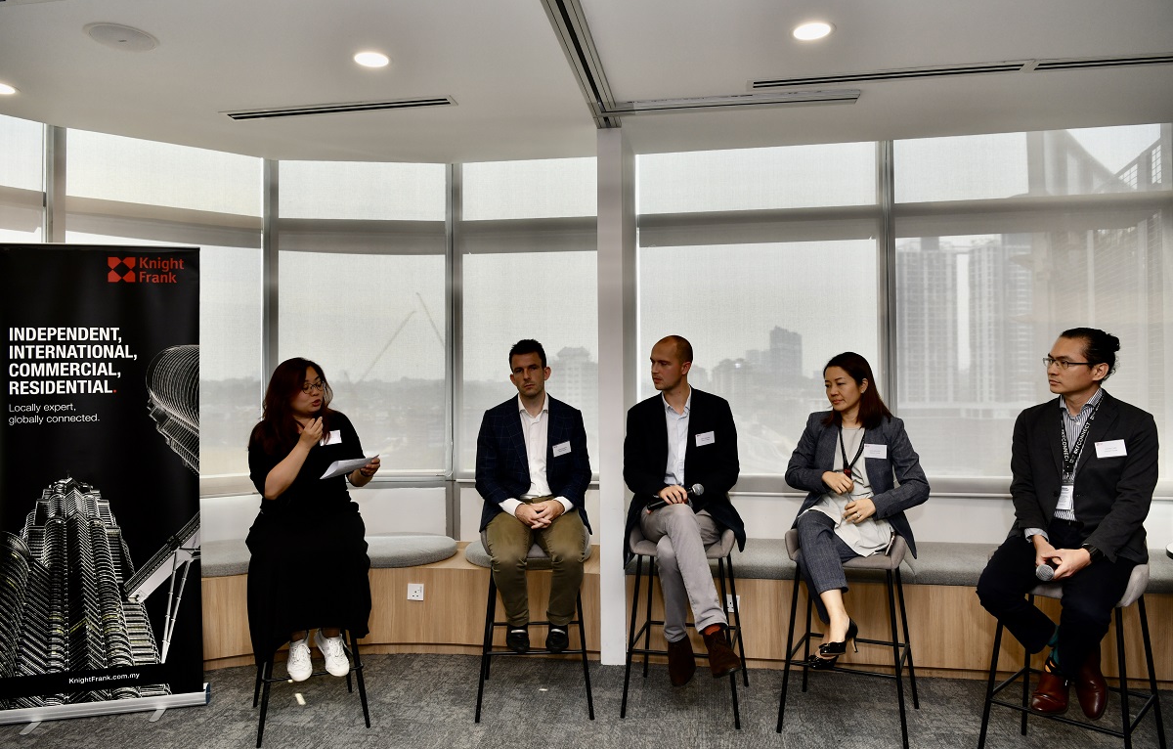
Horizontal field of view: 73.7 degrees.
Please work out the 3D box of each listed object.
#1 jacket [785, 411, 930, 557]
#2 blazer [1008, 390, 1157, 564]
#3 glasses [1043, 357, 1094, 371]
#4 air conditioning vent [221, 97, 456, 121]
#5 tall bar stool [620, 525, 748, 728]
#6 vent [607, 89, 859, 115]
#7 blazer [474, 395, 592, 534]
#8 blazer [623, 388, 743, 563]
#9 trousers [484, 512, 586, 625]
[{"bbox_3d":[1.142,0.467,3.326,0.578,0.615,0.400,-1,-1,24],"label":"jacket"},{"bbox_3d":[1.803,0.376,2.857,0.459,0.635,0.450,-1,-1,38],"label":"blazer"},{"bbox_3d":[1.755,-0.030,2.800,0.140,0.042,0.140,0,-1,-8],"label":"glasses"},{"bbox_3d":[-1.173,-1.261,3.688,1.140,0.040,0.130,-1,-1,10],"label":"air conditioning vent"},{"bbox_3d":[0.451,1.032,3.498,0.490,0.860,0.490,-1,-1,16],"label":"tall bar stool"},{"bbox_3d":[0.696,-1.278,3.670,1.110,0.050,0.180,-1,-1,7],"label":"vent"},{"bbox_3d":[-0.238,0.403,3.526,0.533,0.625,0.400,-1,-1,-2],"label":"blazer"},{"bbox_3d":[0.430,0.453,3.503,0.535,0.779,0.420,-1,-1,13],"label":"blazer"},{"bbox_3d":[-0.208,0.807,3.412,0.440,0.520,0.600,-1,-1,-2],"label":"trousers"}]

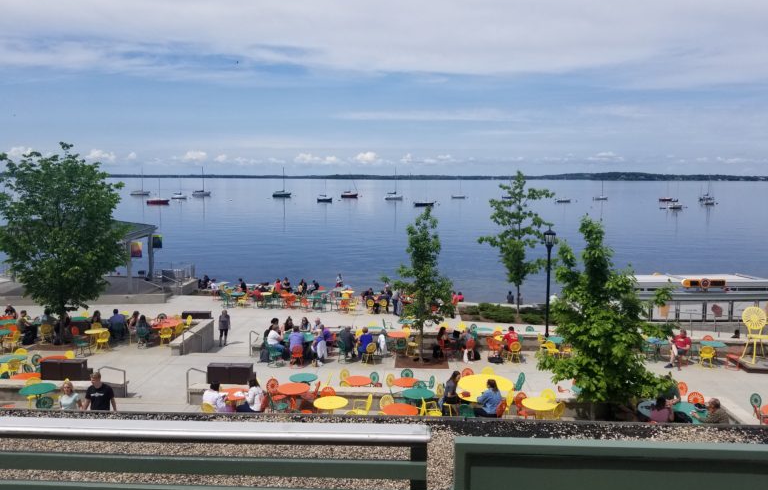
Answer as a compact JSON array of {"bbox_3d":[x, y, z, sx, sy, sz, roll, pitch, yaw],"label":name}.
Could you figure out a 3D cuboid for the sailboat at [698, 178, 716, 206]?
[{"bbox_3d":[119.997,-19.928,212.663,7.000,10.200,2.400,-4,8,-30],"label":"sailboat"}]

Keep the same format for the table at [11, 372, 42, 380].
[{"bbox_3d":[-12.082,4.850,19.533,0.914,0.730,0.914,0,7,0],"label":"table"}]

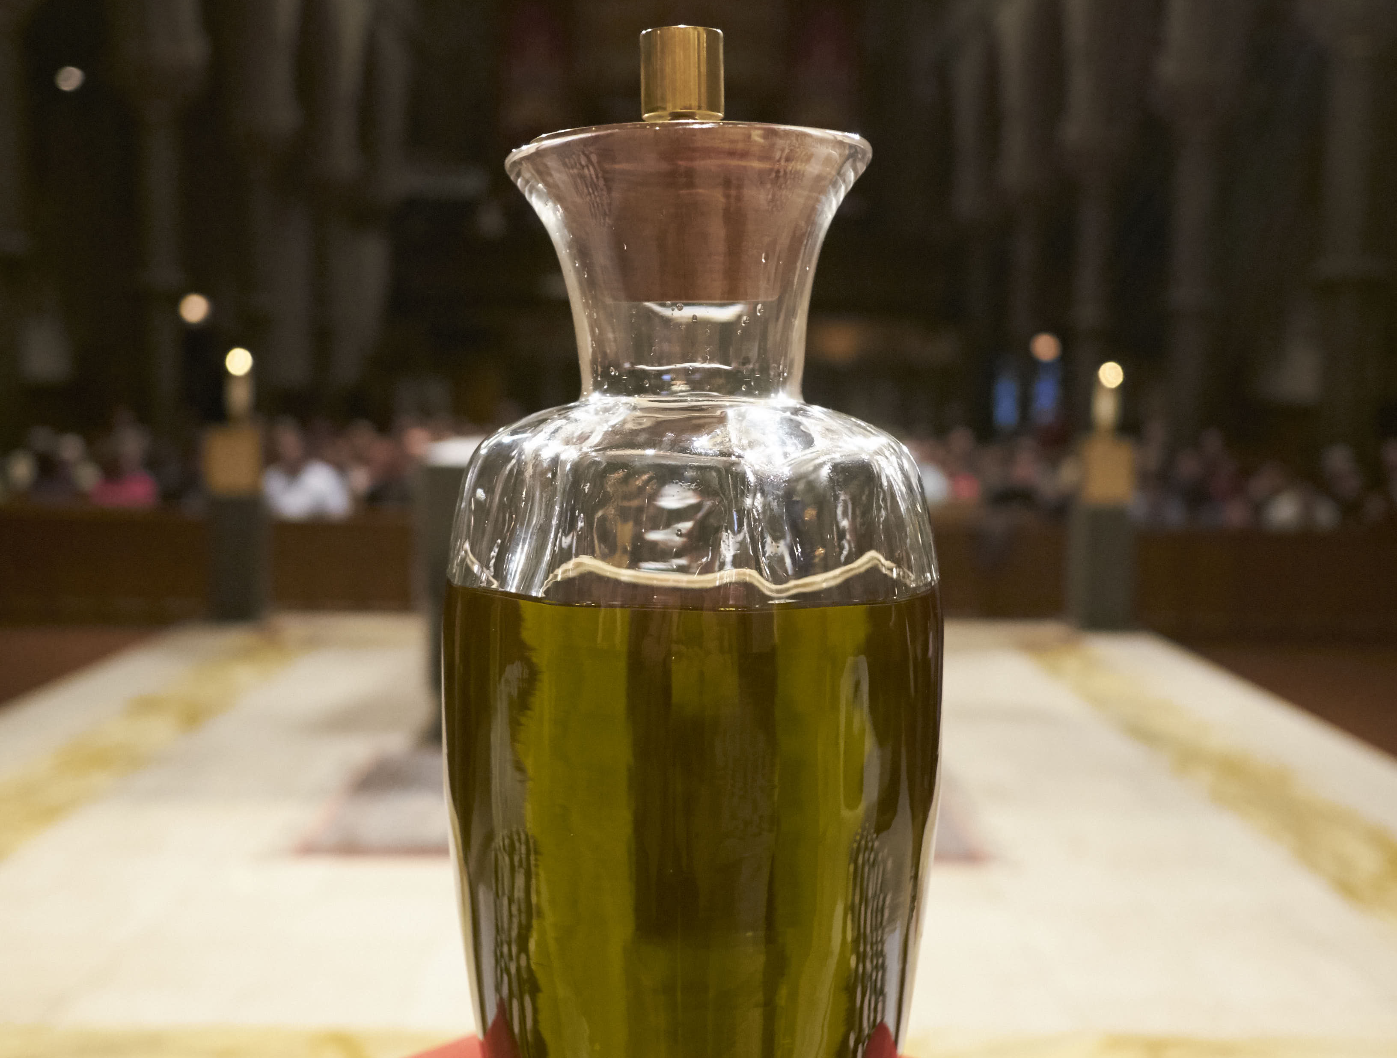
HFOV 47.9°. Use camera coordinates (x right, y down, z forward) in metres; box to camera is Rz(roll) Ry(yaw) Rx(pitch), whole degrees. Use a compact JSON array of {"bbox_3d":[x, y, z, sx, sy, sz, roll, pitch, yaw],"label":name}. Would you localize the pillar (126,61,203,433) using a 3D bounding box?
[{"bbox_3d":[-6.950,-3.070,20.390,0.920,6.200,0.920,1,4,-1],"label":"pillar"}]

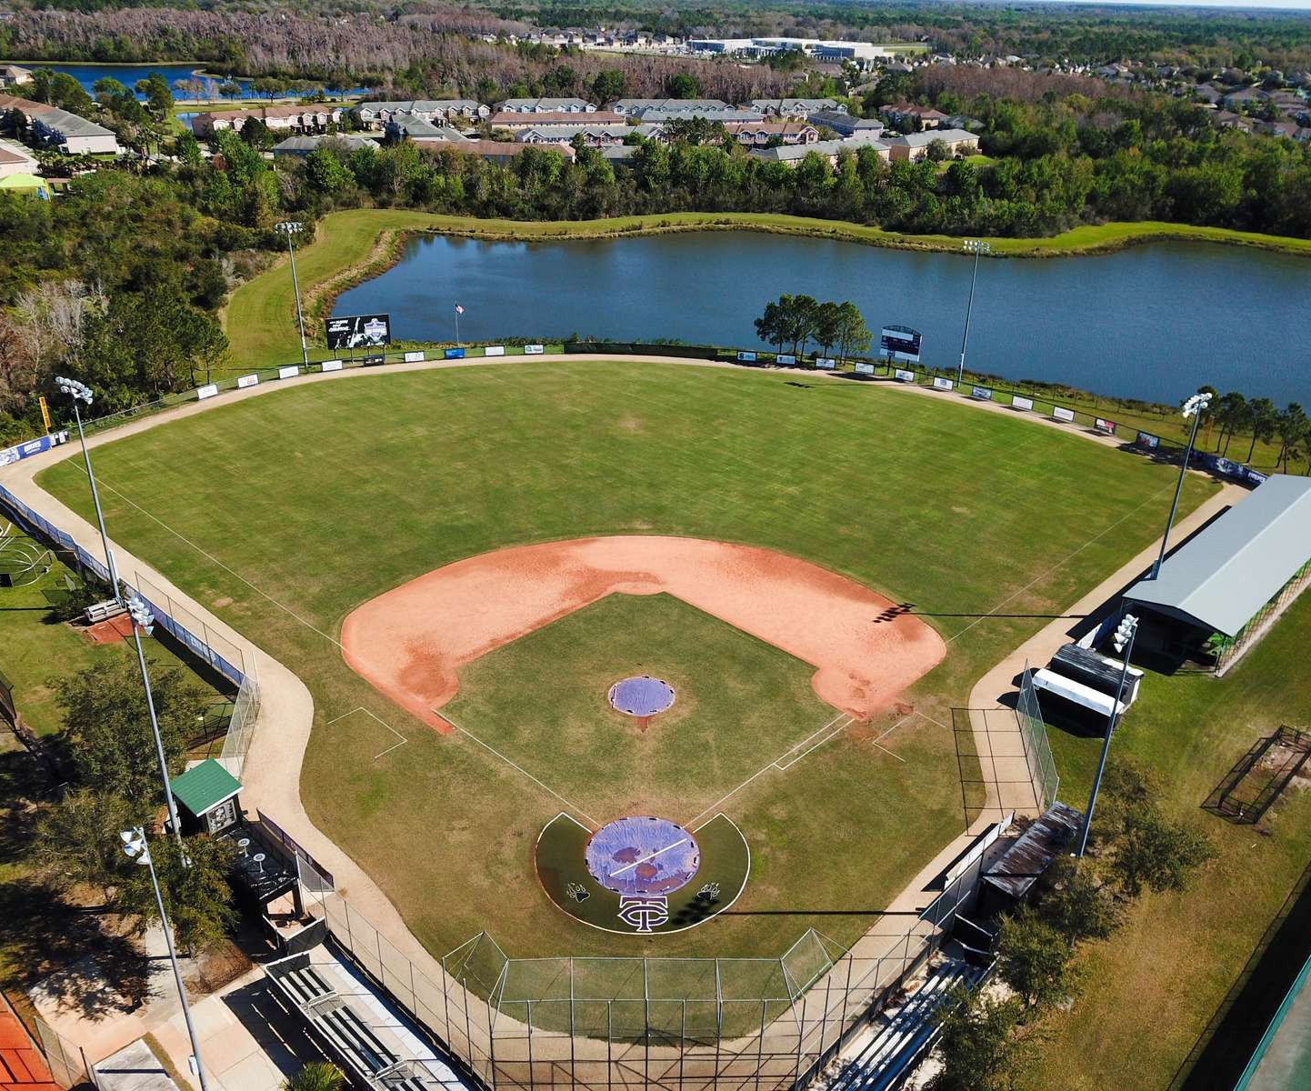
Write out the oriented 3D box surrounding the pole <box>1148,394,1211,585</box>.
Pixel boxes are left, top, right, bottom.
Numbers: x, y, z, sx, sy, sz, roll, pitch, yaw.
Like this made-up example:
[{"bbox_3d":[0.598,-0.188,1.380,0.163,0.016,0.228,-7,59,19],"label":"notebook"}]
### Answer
[{"bbox_3d":[45.910,-3.140,97.750,4.900,21.400,1.200,-23,36,-40],"label":"pole"}]

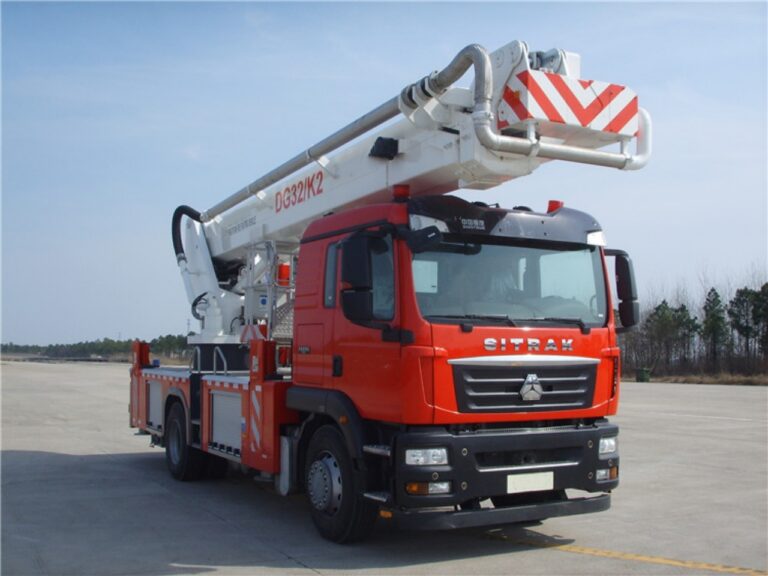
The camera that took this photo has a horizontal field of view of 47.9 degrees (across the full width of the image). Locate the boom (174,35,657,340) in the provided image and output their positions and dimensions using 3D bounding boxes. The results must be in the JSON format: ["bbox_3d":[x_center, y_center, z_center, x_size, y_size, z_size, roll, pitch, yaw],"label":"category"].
[{"bbox_3d":[-0.704,-0.487,10.291,1.600,2.250,9.000,2,-4,-29],"label":"boom"}]

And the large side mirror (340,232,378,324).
[{"bbox_3d":[-0.193,-0.080,6.537,0.290,0.740,0.200,1,-4,-17],"label":"large side mirror"}]

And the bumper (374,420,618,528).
[{"bbox_3d":[1.040,1.471,6.986,2.250,0.720,0.470,2,-4,-29],"label":"bumper"}]

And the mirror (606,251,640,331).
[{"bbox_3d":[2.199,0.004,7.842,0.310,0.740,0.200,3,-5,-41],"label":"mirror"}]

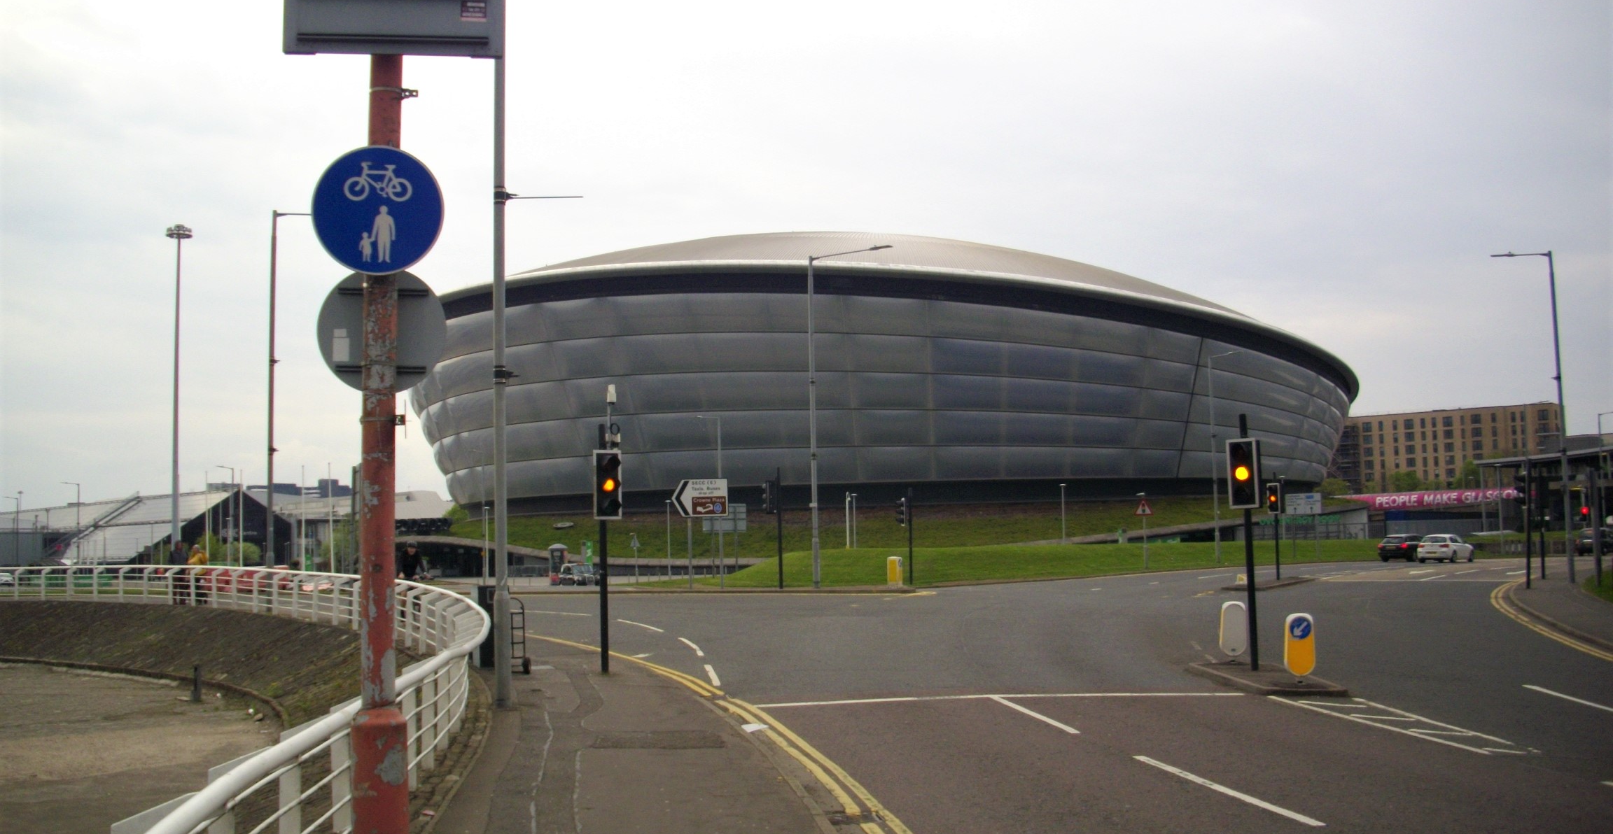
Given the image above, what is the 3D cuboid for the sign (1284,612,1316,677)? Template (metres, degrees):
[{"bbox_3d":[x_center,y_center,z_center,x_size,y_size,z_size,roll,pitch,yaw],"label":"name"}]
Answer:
[{"bbox_3d":[6.157,2.865,21.500,0.370,0.860,0.140,-1,-5,-3],"label":"sign"}]

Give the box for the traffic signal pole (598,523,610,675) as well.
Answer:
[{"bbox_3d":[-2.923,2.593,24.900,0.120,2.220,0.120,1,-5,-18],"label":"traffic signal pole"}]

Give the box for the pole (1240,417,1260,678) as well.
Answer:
[{"bbox_3d":[6.032,1.726,23.500,0.120,3.480,0.120,-2,-5,12],"label":"pole"}]

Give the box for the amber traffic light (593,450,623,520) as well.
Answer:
[{"bbox_3d":[-2.845,0.977,24.750,0.430,0.980,0.320,1,-5,-25],"label":"amber traffic light"}]

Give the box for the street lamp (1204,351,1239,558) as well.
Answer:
[{"bbox_3d":[19.146,1.801,79.500,1.700,9.800,0.350,-5,-6,43],"label":"street lamp"}]

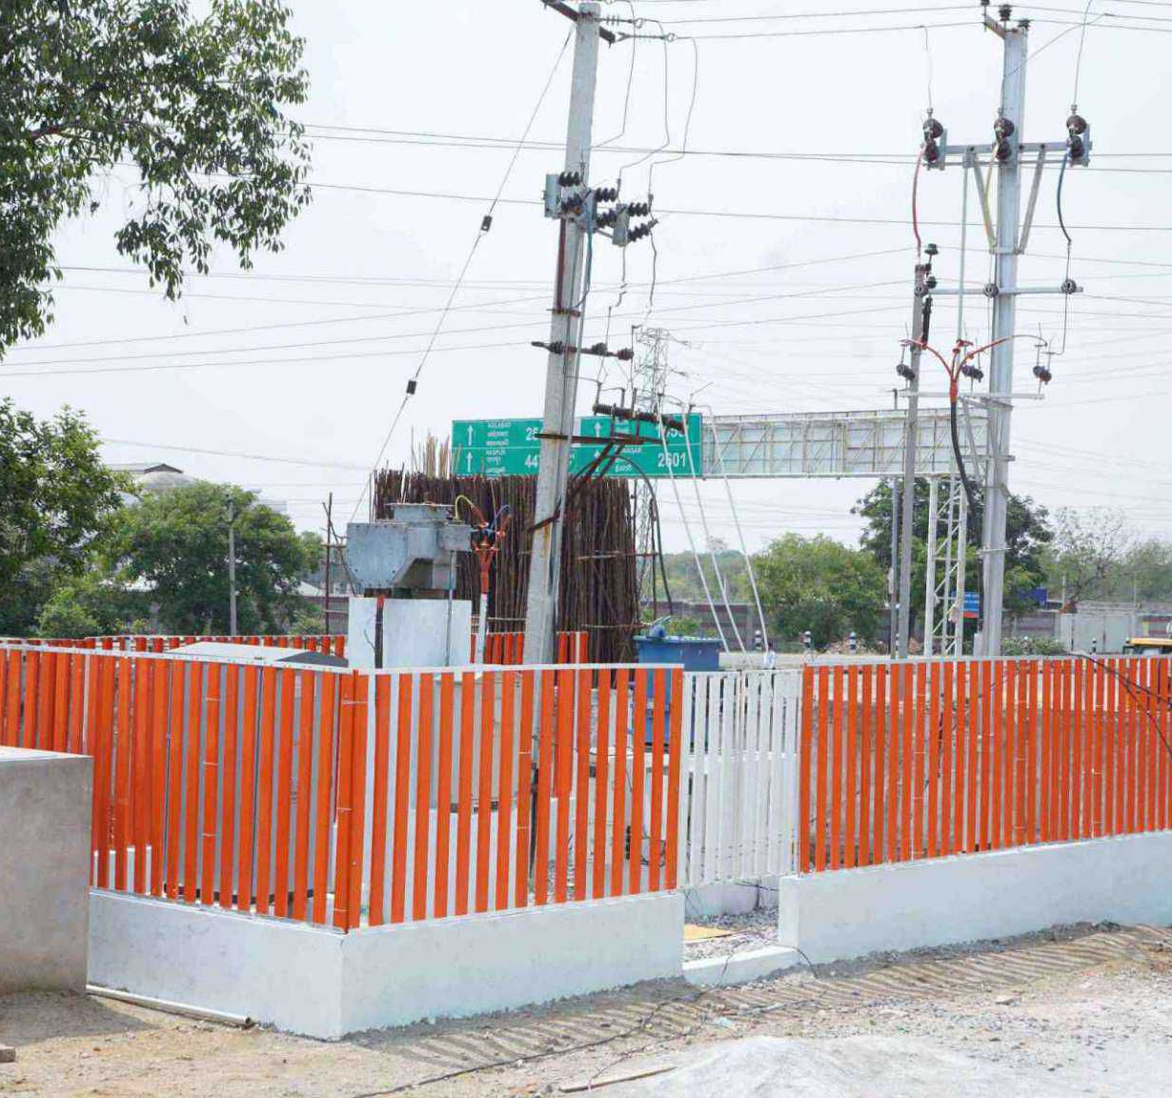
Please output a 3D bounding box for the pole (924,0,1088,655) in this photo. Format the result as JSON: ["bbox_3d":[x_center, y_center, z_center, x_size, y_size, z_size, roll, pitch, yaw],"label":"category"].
[{"bbox_3d":[2.956,-0.773,17.000,1.150,6.200,0.550,2,-1,18],"label":"pole"}]

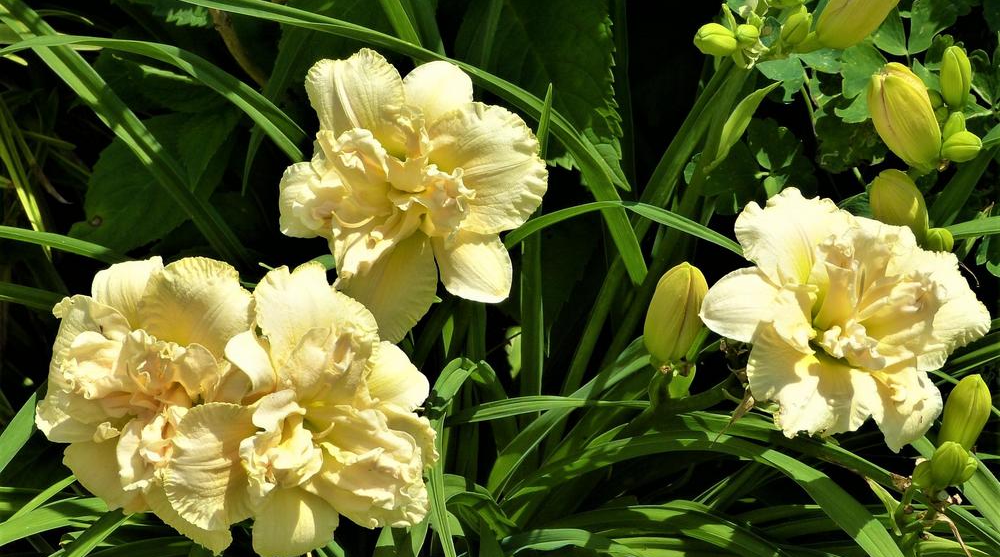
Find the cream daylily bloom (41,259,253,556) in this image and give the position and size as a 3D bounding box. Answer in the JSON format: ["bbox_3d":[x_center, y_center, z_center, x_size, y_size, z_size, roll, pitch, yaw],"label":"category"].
[{"bbox_3d":[-0.169,0.061,1.660,0.120,0.080,0.136,12,77,18],"label":"cream daylily bloom"}]

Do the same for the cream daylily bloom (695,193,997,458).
[{"bbox_3d":[0.165,0.019,1.640,0.134,0.080,0.125,-10,73,-16],"label":"cream daylily bloom"}]

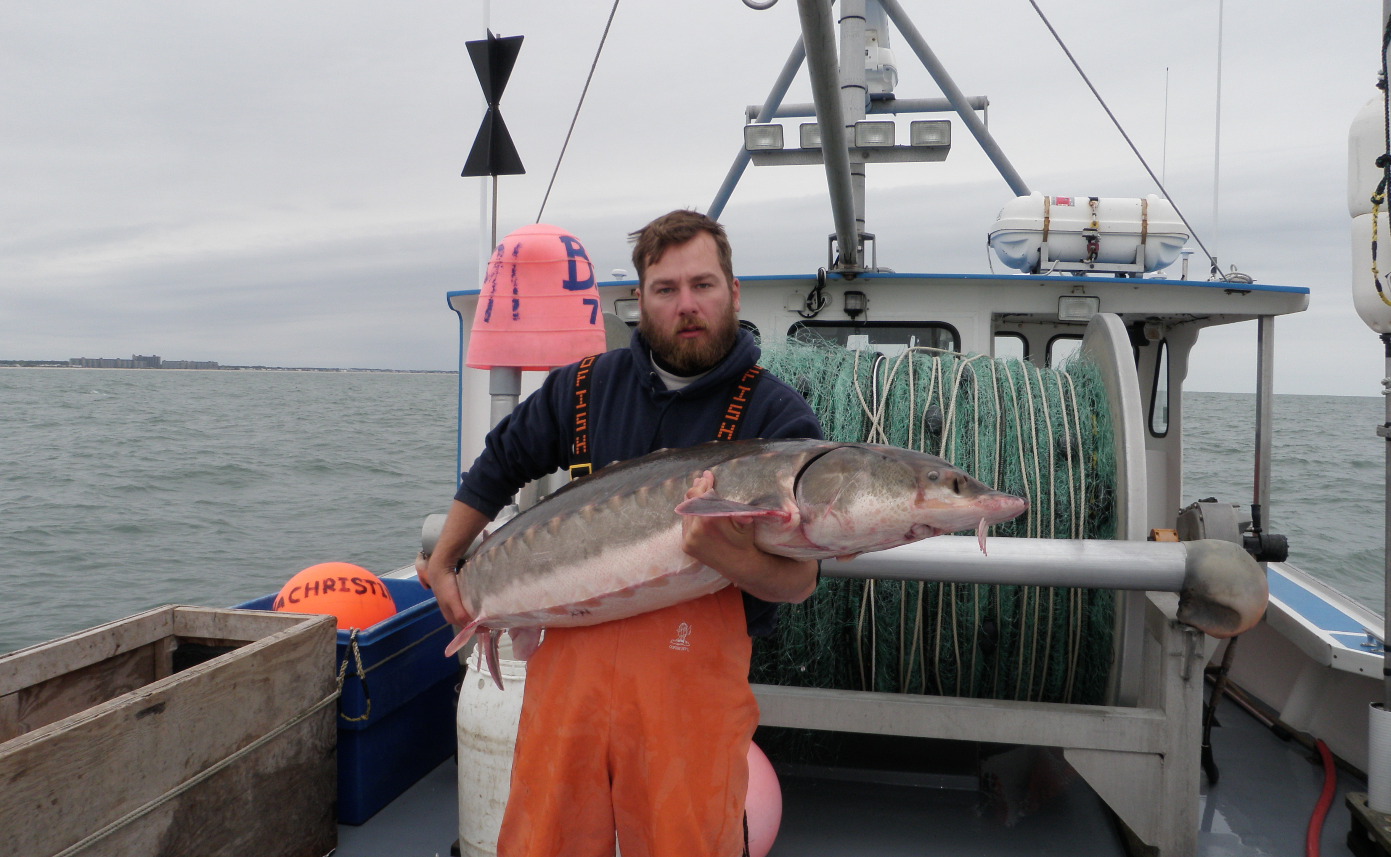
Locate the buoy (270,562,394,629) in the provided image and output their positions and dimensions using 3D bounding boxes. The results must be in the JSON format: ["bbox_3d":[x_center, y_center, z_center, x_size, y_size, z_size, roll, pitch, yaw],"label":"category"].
[{"bbox_3d":[-1.322,0.726,4.130,0.470,0.480,0.470,2,2,9],"label":"buoy"}]

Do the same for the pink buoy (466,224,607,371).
[{"bbox_3d":[-0.538,-0.442,3.800,0.477,0.500,0.477,2,2,9],"label":"pink buoy"}]

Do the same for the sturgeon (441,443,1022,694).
[{"bbox_3d":[0.061,0.173,1.820,0.970,0.290,0.250,-8,-11,5],"label":"sturgeon"}]

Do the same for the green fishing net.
[{"bbox_3d":[0.542,0.309,4.238,1.780,1.230,1.230,2,2,9],"label":"green fishing net"}]

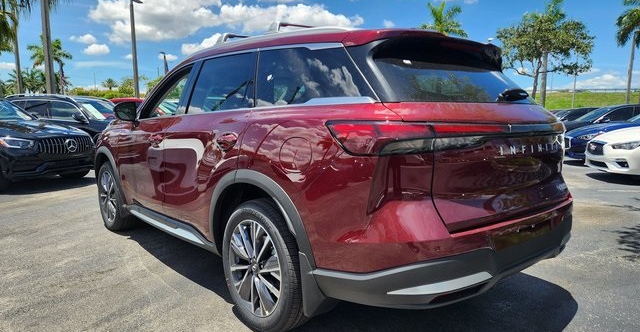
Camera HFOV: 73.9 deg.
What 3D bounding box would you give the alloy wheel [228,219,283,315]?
[{"bbox_3d":[-0.303,0.567,2.446,0.210,0.540,0.540,-6,9,-40],"label":"alloy wheel"}]

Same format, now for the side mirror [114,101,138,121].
[{"bbox_3d":[-1.709,-0.487,3.742,0.230,0.190,0.190,-6,9,-40],"label":"side mirror"}]

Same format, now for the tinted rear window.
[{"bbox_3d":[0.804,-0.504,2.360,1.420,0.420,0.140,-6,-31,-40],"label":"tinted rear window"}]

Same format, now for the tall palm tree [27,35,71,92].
[{"bbox_3d":[-24.710,-7.614,39.360,3.500,8.850,3.500,-5,8,-32],"label":"tall palm tree"}]

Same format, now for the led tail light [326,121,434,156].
[{"bbox_3d":[0.247,-0.116,1.786,0.230,0.155,0.480,-6,9,-40],"label":"led tail light"}]

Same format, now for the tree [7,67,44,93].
[{"bbox_3d":[-32.542,-7.486,47.422,3.700,6.860,3.700,-5,8,-33],"label":"tree"}]

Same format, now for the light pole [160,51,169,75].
[{"bbox_3d":[-14.303,-6.950,39.447,0.700,7.350,0.300,0,7,0],"label":"light pole"}]

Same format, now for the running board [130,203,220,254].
[{"bbox_3d":[-1.204,0.474,3.435,0.170,0.110,1.850,-6,9,-40],"label":"running board"}]

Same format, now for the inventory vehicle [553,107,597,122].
[{"bbox_3d":[9.289,-1.351,15.255,4.800,1.450,1.830,1,7,12],"label":"inventory vehicle"}]

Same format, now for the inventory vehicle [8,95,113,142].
[{"bbox_3d":[-6.107,-0.891,10.915,4.850,1.770,1.940,1,7,16],"label":"inventory vehicle"}]

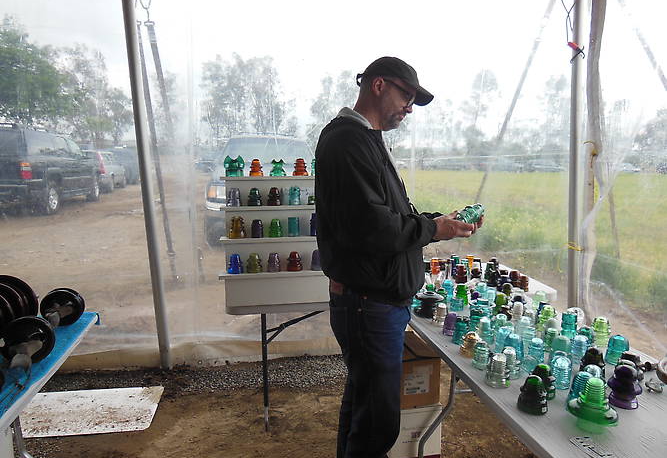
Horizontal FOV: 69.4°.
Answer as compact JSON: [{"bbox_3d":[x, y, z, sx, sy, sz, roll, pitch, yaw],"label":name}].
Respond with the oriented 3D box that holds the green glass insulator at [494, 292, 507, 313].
[{"bbox_3d":[0.791,0.355,2.279,0.069,0.101,0.069,0,8,0],"label":"green glass insulator"}]

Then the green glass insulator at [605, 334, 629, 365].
[{"bbox_3d":[1.062,0.448,1.800,0.079,0.101,0.079,0,7,0],"label":"green glass insulator"}]

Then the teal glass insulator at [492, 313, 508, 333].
[{"bbox_3d":[0.700,0.406,2.000,0.076,0.100,0.076,0,9,0],"label":"teal glass insulator"}]

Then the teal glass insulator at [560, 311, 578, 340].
[{"bbox_3d":[0.981,0.402,1.999,0.060,0.108,0.060,0,9,0],"label":"teal glass insulator"}]

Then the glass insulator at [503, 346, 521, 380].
[{"bbox_3d":[0.598,0.448,1.627,0.069,0.098,0.069,0,8,0],"label":"glass insulator"}]

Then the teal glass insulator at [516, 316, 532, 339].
[{"bbox_3d":[0.764,0.404,1.921,0.069,0.101,0.069,0,8,0],"label":"teal glass insulator"}]

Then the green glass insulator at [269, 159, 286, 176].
[{"bbox_3d":[-0.312,-0.344,2.720,0.091,0.097,0.086,-1,8,-9],"label":"green glass insulator"}]

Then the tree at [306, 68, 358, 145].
[{"bbox_3d":[0.350,-11.200,52.000,7.000,12.000,7.000,0,7,0],"label":"tree"}]

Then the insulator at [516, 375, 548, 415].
[{"bbox_3d":[0.602,0.492,1.449,0.086,0.099,0.086,0,9,0],"label":"insulator"}]

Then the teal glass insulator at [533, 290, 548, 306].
[{"bbox_3d":[1.004,0.353,2.334,0.075,0.102,0.075,0,9,0],"label":"teal glass insulator"}]

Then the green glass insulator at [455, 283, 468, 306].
[{"bbox_3d":[0.650,0.334,2.430,0.068,0.104,0.068,0,8,0],"label":"green glass insulator"}]

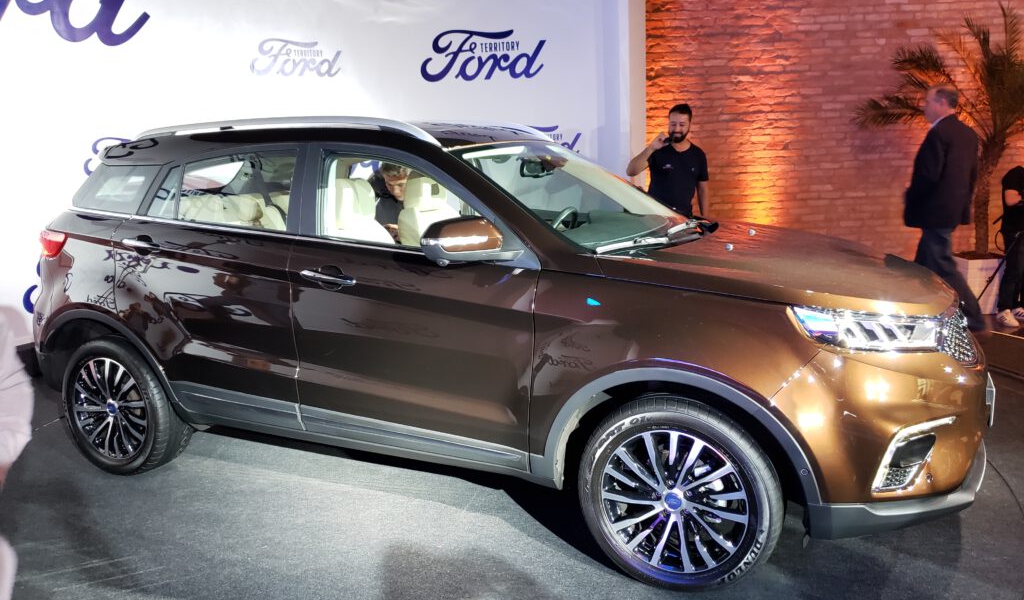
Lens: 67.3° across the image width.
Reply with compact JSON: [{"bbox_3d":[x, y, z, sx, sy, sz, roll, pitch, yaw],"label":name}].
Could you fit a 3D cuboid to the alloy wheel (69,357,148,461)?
[{"bbox_3d":[-1.900,0.508,3.770,0.500,0.500,0.180,4,13,24],"label":"alloy wheel"}]

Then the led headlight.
[{"bbox_3d":[1.115,0.096,2.415,0.450,0.190,0.420,4,13,24],"label":"led headlight"}]

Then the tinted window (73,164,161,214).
[{"bbox_3d":[-1.879,-0.526,3.631,0.588,0.257,0.060,5,-12,30],"label":"tinted window"}]

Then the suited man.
[{"bbox_3d":[3.083,-0.625,5.562,0.580,1.816,0.500,2,13,19],"label":"suited man"}]

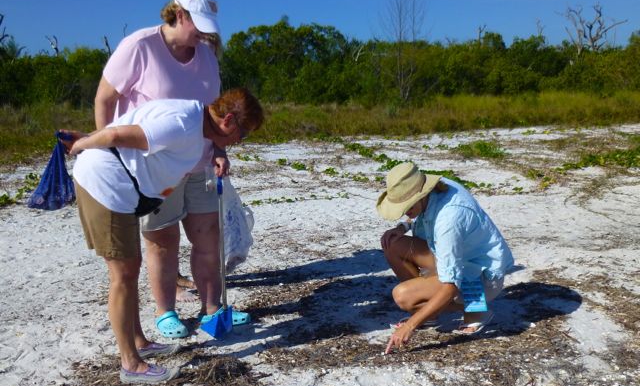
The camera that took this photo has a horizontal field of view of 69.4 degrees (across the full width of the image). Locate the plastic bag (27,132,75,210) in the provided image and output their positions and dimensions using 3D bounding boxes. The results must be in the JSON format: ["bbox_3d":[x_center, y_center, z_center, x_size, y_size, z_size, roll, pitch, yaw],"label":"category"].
[{"bbox_3d":[-1.100,-0.101,1.916,0.190,0.310,0.140,-8,17,-29],"label":"plastic bag"}]

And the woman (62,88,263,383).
[{"bbox_3d":[-0.620,0.187,1.981,0.760,1.220,0.500,-2,15,-7],"label":"woman"}]

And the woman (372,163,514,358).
[{"bbox_3d":[0.635,0.250,2.411,0.690,0.880,0.560,-6,16,-21],"label":"woman"}]

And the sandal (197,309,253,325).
[{"bbox_3d":[-0.505,0.635,2.480,0.260,0.100,0.105,0,15,-2],"label":"sandal"}]

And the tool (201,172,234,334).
[{"bbox_3d":[-0.485,0.305,2.260,0.150,0.850,0.130,11,18,35],"label":"tool"}]

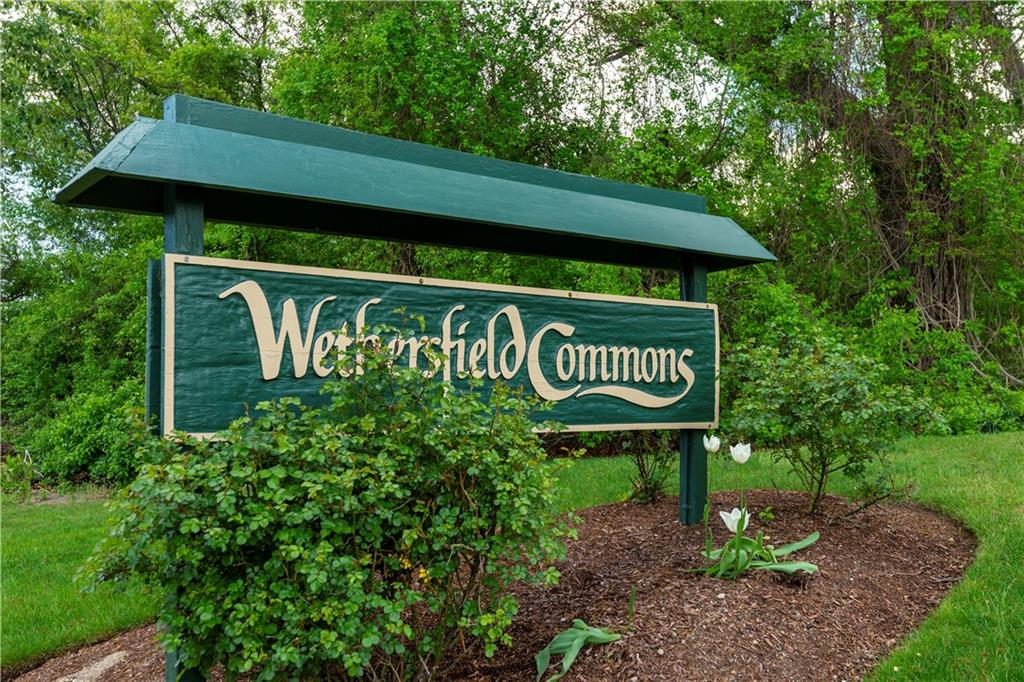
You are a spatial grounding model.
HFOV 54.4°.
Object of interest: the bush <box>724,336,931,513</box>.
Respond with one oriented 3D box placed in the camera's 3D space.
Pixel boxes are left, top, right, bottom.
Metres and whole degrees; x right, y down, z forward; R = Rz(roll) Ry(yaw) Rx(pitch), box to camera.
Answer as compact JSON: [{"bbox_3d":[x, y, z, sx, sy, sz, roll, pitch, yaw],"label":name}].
[{"bbox_3d":[1.691,0.449,5.350,1.080,0.940,1.000,0,-3,0],"label":"bush"}]

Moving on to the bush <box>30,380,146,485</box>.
[{"bbox_3d":[-3.718,0.809,8.800,1.100,0.930,1.000,0,-3,0],"label":"bush"}]

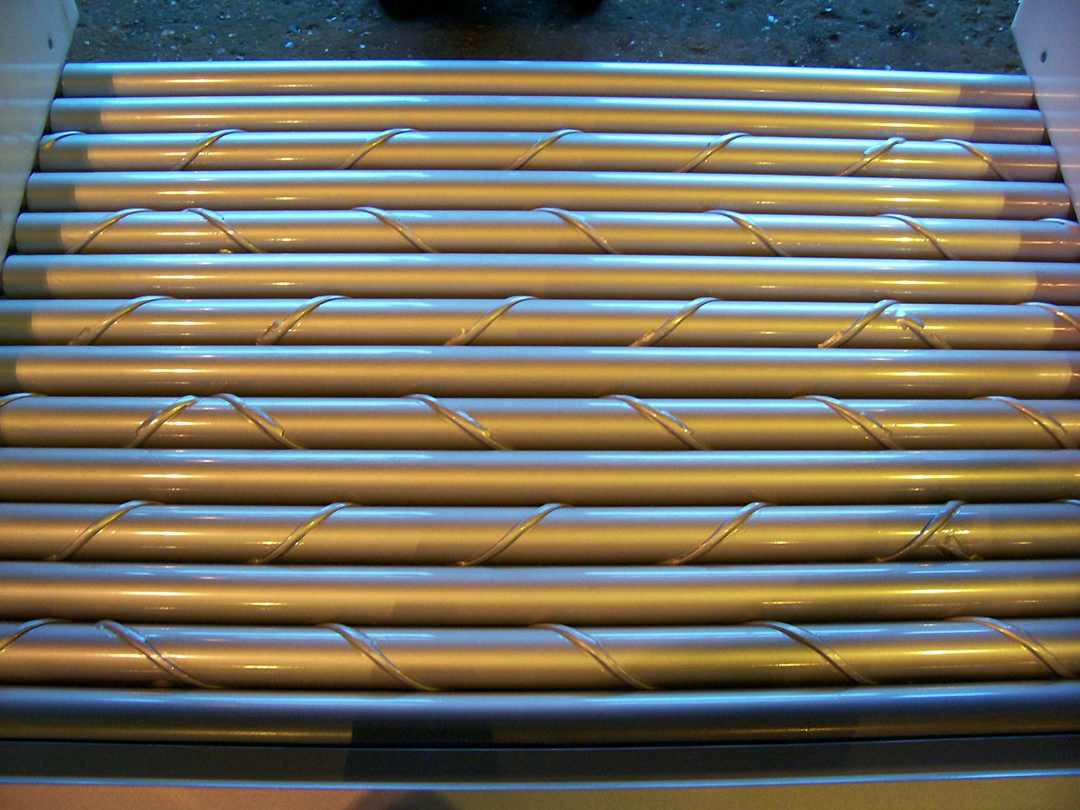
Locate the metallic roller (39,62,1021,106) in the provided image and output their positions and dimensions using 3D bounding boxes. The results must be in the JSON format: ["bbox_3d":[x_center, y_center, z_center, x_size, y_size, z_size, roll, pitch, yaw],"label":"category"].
[{"bbox_3d":[0.016,-0.373,1.232,1.135,0.051,0.051,0,61,-2],"label":"metallic roller"}]

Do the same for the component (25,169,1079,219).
[{"bbox_3d":[0.018,-0.228,1.149,1.135,0.051,0.051,0,61,-2],"label":"component"}]

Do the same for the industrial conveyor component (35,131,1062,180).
[{"bbox_3d":[0.018,-0.276,1.176,1.135,0.056,0.056,0,61,-2],"label":"industrial conveyor component"}]

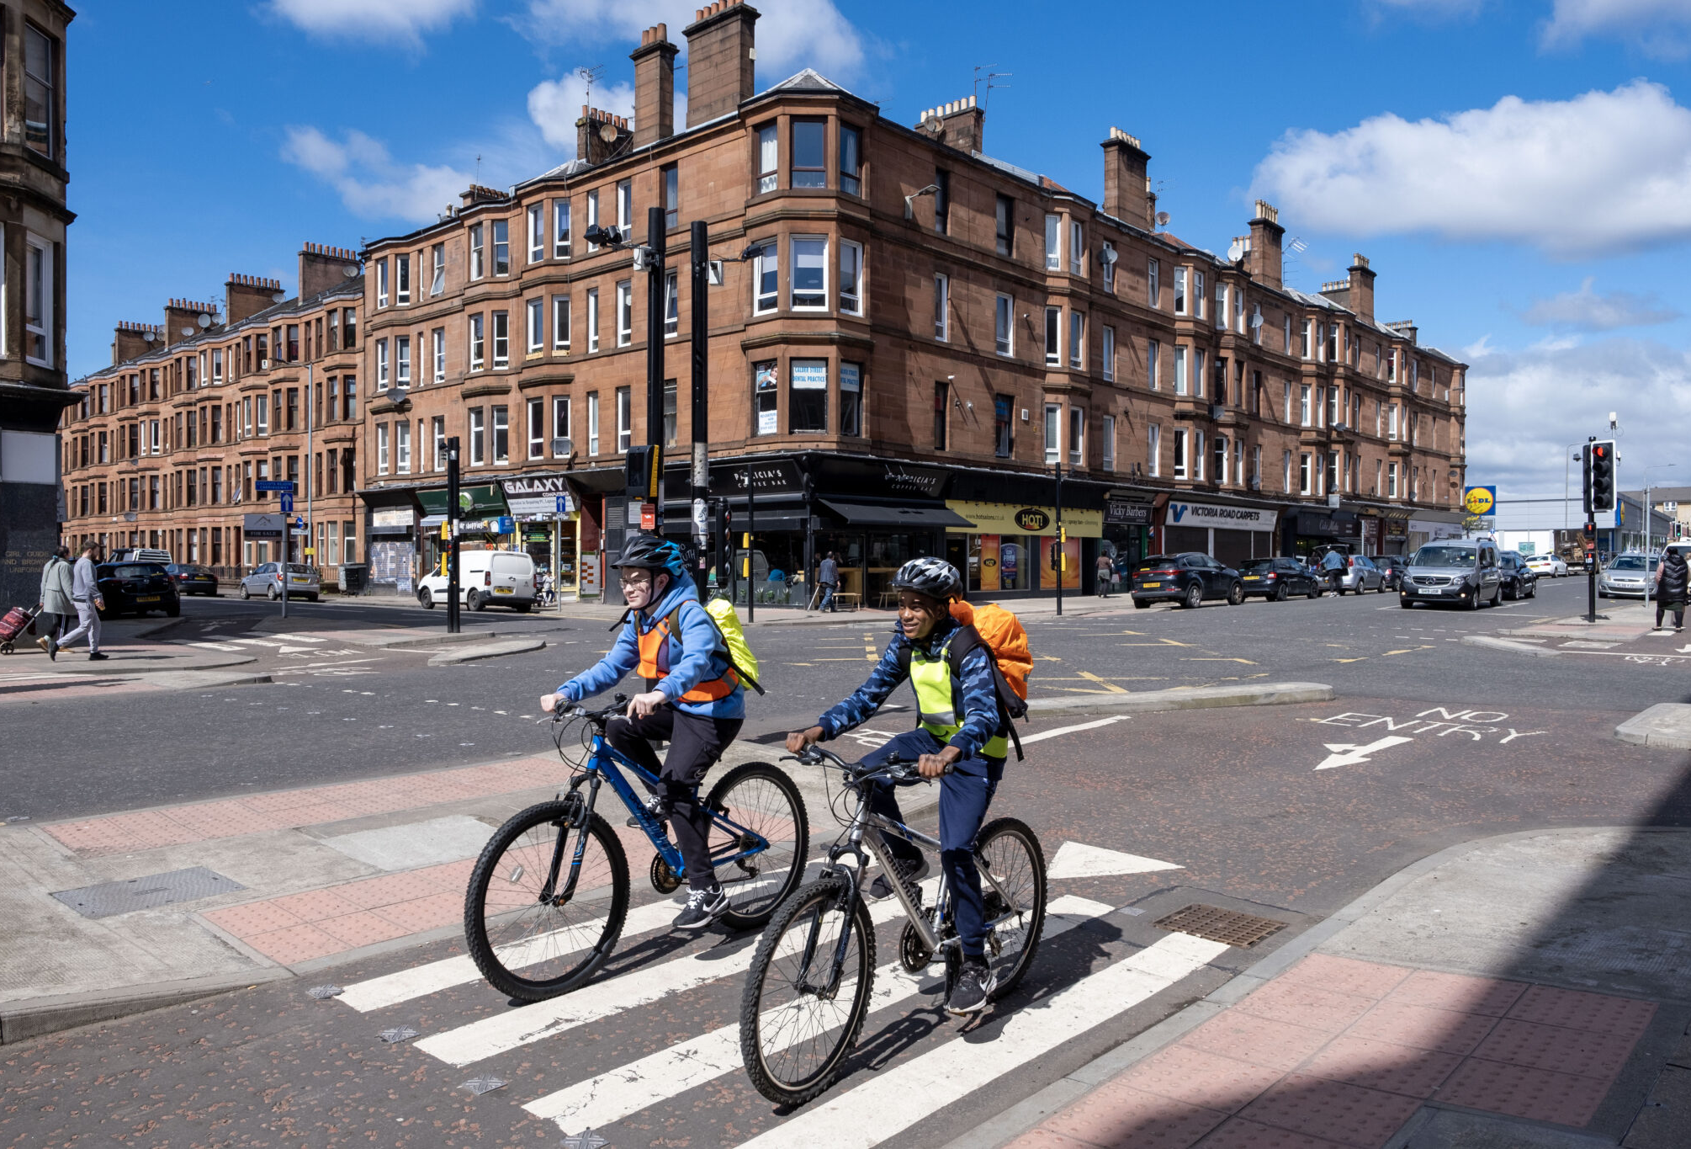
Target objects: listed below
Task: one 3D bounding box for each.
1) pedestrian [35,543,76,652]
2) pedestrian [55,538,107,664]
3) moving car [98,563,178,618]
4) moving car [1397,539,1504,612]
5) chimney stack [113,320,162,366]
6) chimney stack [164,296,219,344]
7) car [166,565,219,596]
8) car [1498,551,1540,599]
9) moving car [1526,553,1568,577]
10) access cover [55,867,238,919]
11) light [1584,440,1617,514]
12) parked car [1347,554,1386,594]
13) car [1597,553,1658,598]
[{"bbox_3d":[-11.865,0.374,18.700,0.480,1.640,0.550,1,1,42],"label":"pedestrian"},{"bbox_3d":[-11.193,0.384,18.200,0.700,1.740,0.480,0,1,-44],"label":"pedestrian"},{"bbox_3d":[-19.600,0.420,34.100,1.780,1.460,4.150,0,0,-45],"label":"moving car"},{"bbox_3d":[16.550,-0.030,33.950,1.850,1.830,4.320,1,1,40],"label":"moving car"},{"bbox_3d":[-48.358,-15.591,85.547,0.750,2.950,3.150,0,0,43],"label":"chimney stack"},{"bbox_3d":[-40.700,-15.650,77.300,0.800,2.950,3.000,1,1,43],"label":"chimney stack"},{"bbox_3d":[-29.900,0.240,56.300,4.550,1.430,1.790,0,0,44],"label":"car"},{"bbox_3d":[22.450,0.040,42.600,1.800,1.550,4.200,1,1,41],"label":"car"},{"bbox_3d":[44.200,-0.500,78.300,1.820,1.420,4.500,1,1,42],"label":"moving car"},{"bbox_3d":[-3.150,1.440,5.650,0.600,0.030,0.645,1,1,43],"label":"access cover"},{"bbox_3d":[15.172,-1.962,25.000,0.360,1.430,0.530,0,1,-34],"label":"light"},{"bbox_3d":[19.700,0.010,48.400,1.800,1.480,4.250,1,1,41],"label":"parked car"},{"bbox_3d":[26.350,0.085,41.500,1.700,1.470,3.950,1,1,41],"label":"car"}]

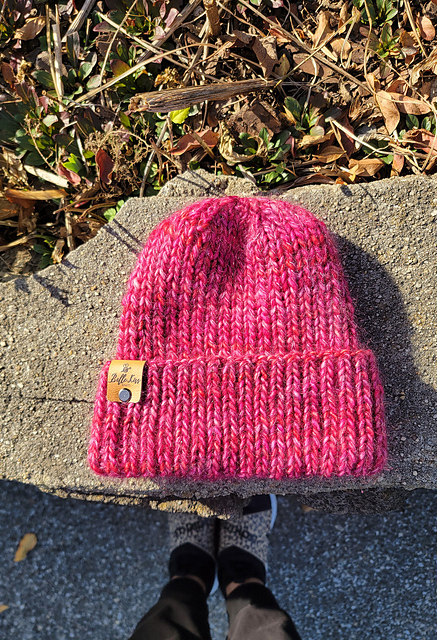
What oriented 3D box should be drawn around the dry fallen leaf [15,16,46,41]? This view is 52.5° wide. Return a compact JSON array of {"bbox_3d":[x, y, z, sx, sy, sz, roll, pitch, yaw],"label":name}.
[{"bbox_3d":[-0.251,-0.389,0.591,0.029,0.015,0.051,43,76,13],"label":"dry fallen leaf"}]

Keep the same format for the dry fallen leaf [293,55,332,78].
[{"bbox_3d":[0.123,-0.330,0.570,0.057,0.012,0.032,31,74,10],"label":"dry fallen leaf"}]

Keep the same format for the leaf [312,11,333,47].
[{"bbox_3d":[0.124,-0.350,0.536,0.020,0.010,0.043,17,98,4],"label":"leaf"}]

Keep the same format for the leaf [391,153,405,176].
[{"bbox_3d":[0.210,-0.181,0.519,0.015,0.015,0.034,16,72,6],"label":"leaf"}]

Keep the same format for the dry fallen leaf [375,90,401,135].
[{"bbox_3d":[0.203,-0.247,0.529,0.028,0.014,0.064,-8,71,-3],"label":"dry fallen leaf"}]

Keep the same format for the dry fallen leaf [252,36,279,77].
[{"bbox_3d":[0.055,-0.310,0.521,0.024,0.012,0.046,-20,94,5],"label":"dry fallen leaf"}]

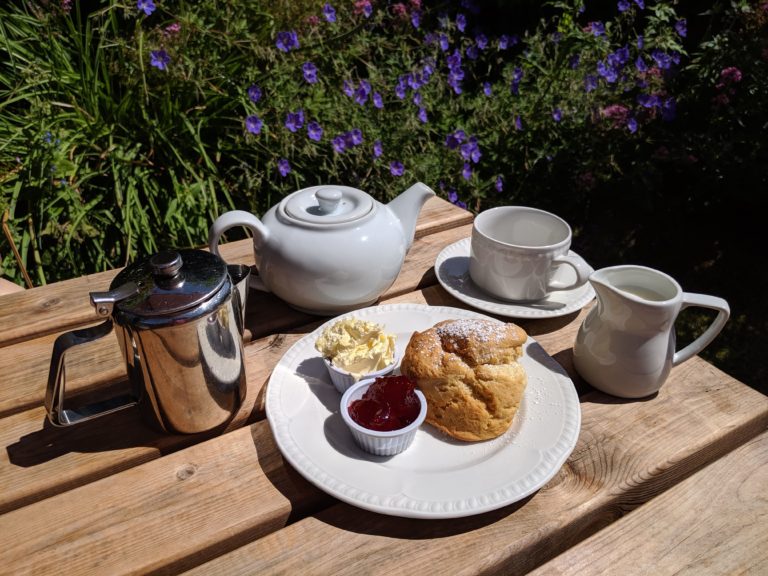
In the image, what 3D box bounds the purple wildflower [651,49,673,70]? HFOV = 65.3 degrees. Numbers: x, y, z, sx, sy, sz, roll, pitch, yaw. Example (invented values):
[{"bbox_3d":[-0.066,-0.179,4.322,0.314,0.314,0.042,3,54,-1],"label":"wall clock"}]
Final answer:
[{"bbox_3d":[0.695,-0.572,1.500,0.053,0.053,0.034,14,34,20],"label":"purple wildflower"}]

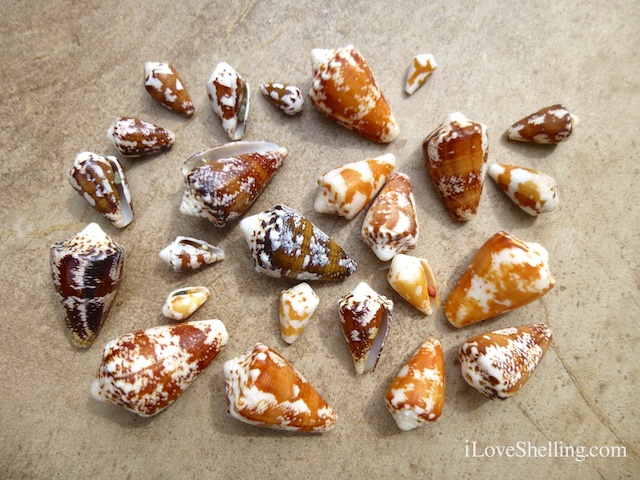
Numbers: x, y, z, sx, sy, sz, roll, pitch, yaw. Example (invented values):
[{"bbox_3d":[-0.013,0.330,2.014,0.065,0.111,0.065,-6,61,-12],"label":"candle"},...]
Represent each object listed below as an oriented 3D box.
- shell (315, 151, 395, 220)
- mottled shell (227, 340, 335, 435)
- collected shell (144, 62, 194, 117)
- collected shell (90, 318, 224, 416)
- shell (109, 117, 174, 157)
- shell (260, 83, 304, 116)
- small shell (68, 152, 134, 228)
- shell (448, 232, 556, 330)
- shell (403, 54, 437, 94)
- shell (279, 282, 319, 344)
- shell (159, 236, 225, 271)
[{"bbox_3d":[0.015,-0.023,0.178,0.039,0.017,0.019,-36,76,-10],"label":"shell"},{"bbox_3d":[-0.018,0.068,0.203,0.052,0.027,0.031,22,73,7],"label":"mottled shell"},{"bbox_3d":[-0.063,-0.064,0.193,0.014,0.013,0.031,-38,77,-11],"label":"collected shell"},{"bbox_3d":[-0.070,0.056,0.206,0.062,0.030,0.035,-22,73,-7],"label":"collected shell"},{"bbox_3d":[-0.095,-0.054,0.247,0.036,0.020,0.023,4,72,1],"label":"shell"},{"bbox_3d":[-0.016,-0.060,0.193,0.021,0.011,0.012,31,75,9],"label":"shell"},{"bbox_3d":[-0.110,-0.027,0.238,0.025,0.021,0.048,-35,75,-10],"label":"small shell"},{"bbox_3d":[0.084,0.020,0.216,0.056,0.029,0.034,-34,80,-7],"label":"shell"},{"bbox_3d":[0.043,-0.071,0.197,0.010,0.009,0.021,28,75,8],"label":"shell"},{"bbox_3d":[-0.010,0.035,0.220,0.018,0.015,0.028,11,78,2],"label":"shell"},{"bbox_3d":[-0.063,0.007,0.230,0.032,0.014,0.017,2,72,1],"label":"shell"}]

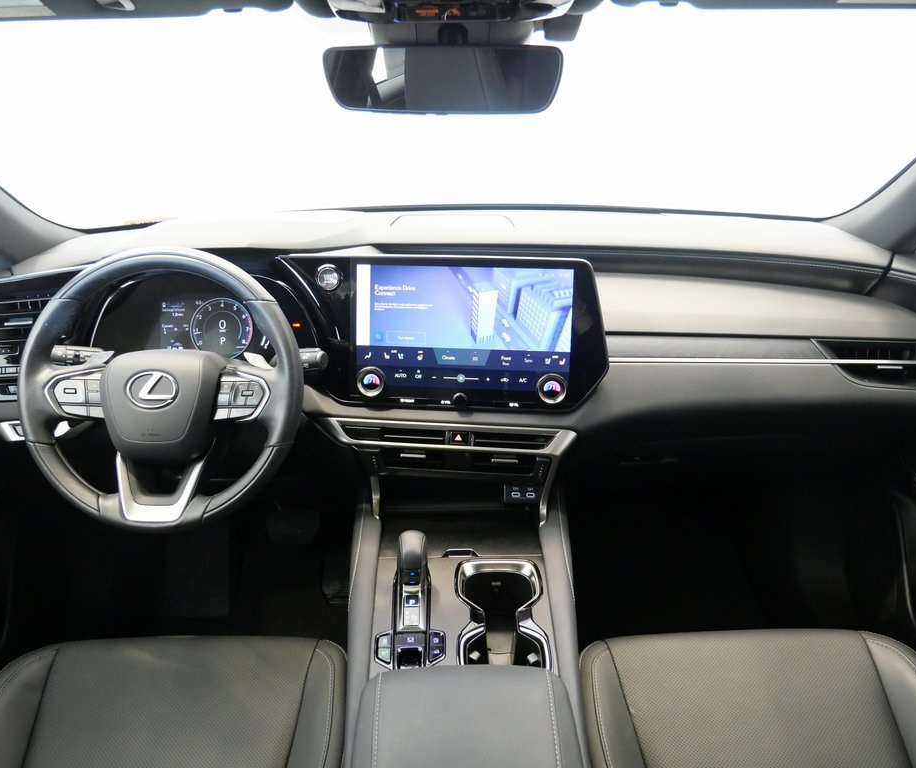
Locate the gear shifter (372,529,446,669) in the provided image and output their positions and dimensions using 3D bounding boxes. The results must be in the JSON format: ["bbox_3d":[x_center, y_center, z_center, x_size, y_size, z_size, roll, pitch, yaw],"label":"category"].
[{"bbox_3d":[-0.061,0.269,0.883,0.089,0.080,0.169,-1,36,-1],"label":"gear shifter"}]

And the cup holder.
[{"bbox_3d":[0.055,0.323,0.917,0.118,0.070,0.194,-1,36,-1],"label":"cup holder"}]

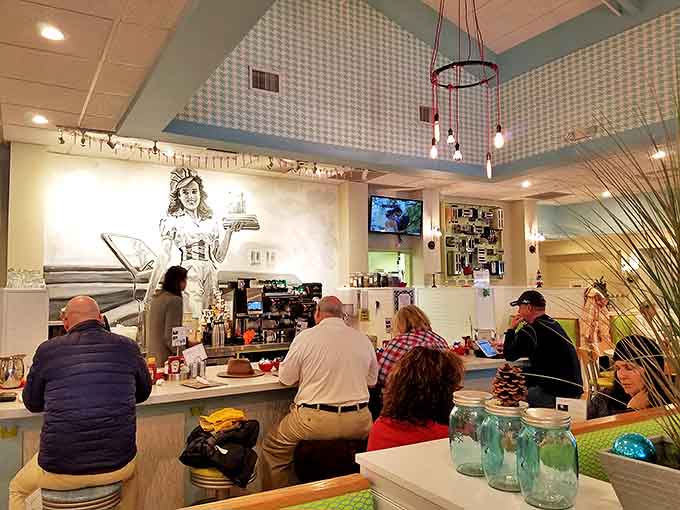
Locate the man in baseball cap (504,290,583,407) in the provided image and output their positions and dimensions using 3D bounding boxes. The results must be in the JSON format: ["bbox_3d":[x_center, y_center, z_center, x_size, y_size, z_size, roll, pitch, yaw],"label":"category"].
[{"bbox_3d":[1.640,1.013,4.143,0.780,1.380,0.580,-3,-5,41],"label":"man in baseball cap"}]

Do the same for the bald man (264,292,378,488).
[{"bbox_3d":[-0.115,0.954,3.244,0.640,1.380,0.780,2,-4,-23],"label":"bald man"}]

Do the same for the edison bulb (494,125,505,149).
[{"bbox_3d":[1.060,-0.789,3.400,0.062,0.155,0.062,0,-4,0],"label":"edison bulb"}]

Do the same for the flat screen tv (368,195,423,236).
[{"bbox_3d":[0.773,-0.545,7.049,0.870,0.495,0.070,2,0,-29],"label":"flat screen tv"}]

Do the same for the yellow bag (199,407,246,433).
[{"bbox_3d":[-0.644,0.900,2.800,0.250,0.120,0.190,2,-4,-32],"label":"yellow bag"}]

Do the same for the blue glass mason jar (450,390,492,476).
[{"bbox_3d":[0.267,0.354,1.016,0.097,0.147,0.097,0,-4,0],"label":"blue glass mason jar"}]

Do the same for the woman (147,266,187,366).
[{"bbox_3d":[-1.402,0.927,4.099,0.400,1.670,0.460,2,-4,-33],"label":"woman"}]

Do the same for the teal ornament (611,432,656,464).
[{"bbox_3d":[0.451,0.301,0.782,0.062,0.060,0.062,2,-4,-29],"label":"teal ornament"}]

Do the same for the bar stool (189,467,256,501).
[{"bbox_3d":[-0.645,1.410,2.784,0.370,0.520,0.370,2,-4,-32],"label":"bar stool"}]

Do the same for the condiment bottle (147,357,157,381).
[{"bbox_3d":[-1.120,0.685,3.043,0.060,0.160,0.060,2,-4,-29],"label":"condiment bottle"}]

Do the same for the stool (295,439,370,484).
[{"bbox_3d":[-0.049,1.361,2.869,0.400,0.647,0.400,0,-4,0],"label":"stool"}]

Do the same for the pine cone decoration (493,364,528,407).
[{"bbox_3d":[0.346,0.263,1.035,0.070,0.086,0.070,2,-4,-29],"label":"pine cone decoration"}]

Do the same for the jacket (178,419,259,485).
[{"bbox_3d":[-0.602,1.000,2.572,0.400,0.310,0.360,2,-4,-29],"label":"jacket"}]

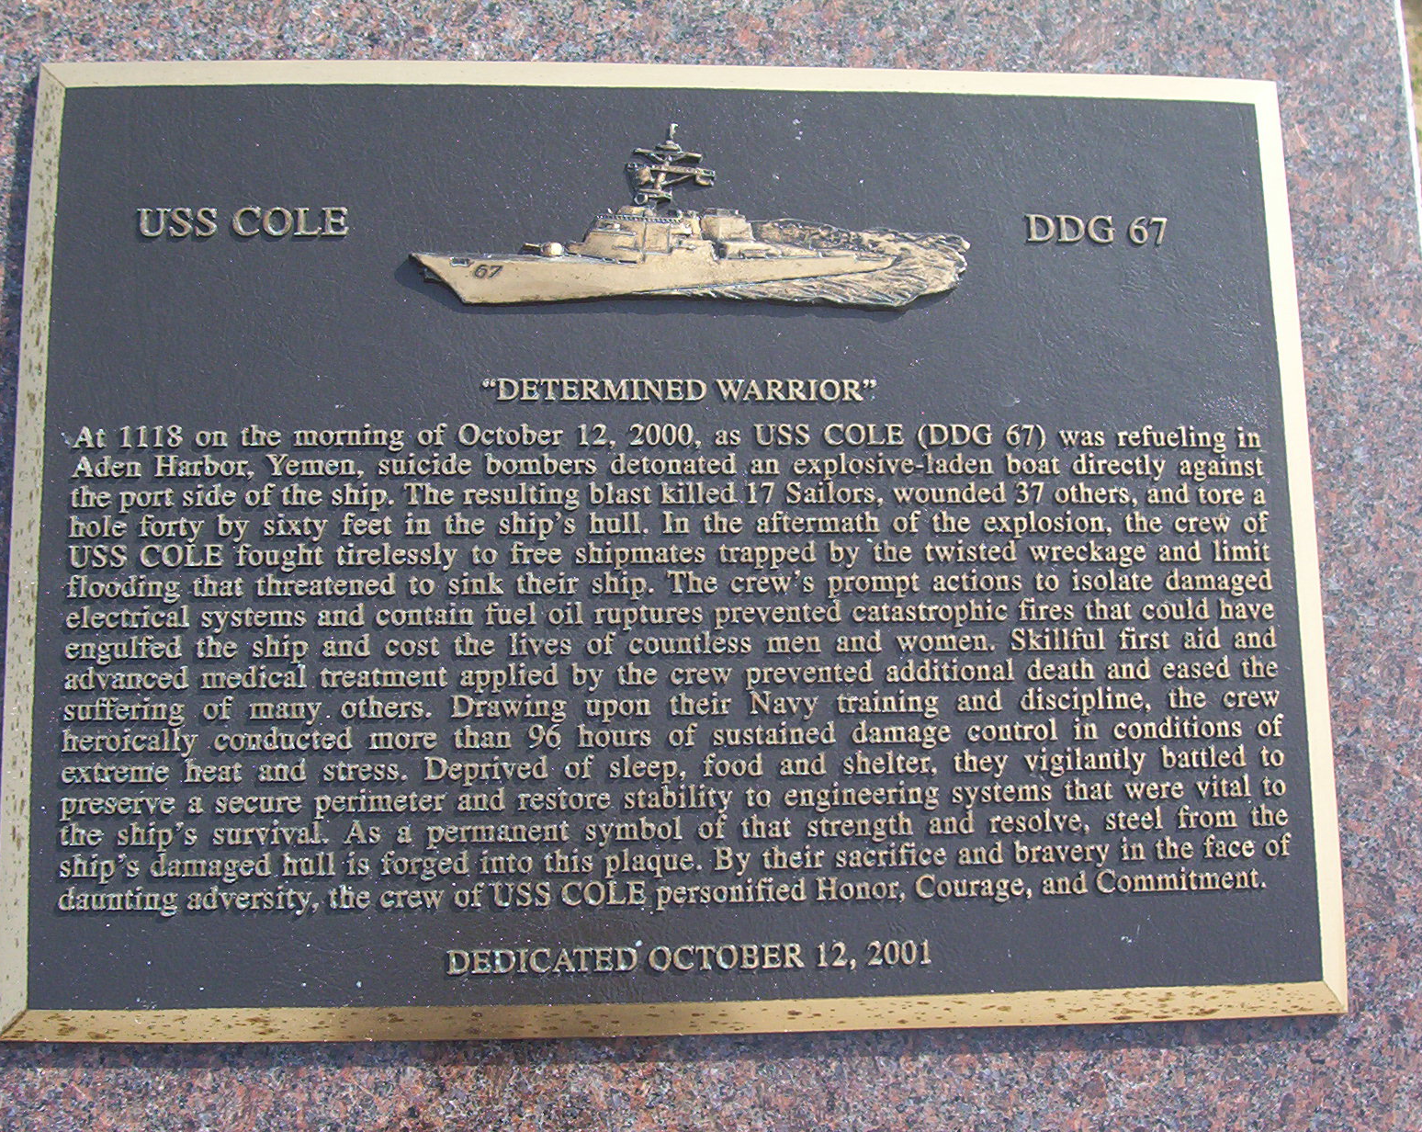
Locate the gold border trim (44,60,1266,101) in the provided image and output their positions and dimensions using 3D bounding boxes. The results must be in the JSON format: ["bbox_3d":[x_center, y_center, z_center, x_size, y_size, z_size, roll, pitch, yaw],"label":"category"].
[{"bbox_3d":[-0.019,-0.236,1.153,0.610,0.012,0.014,0,77,-5],"label":"gold border trim"}]

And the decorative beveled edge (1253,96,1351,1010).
[{"bbox_3d":[0.282,-0.019,1.129,0.014,0.012,0.461,0,77,-5],"label":"decorative beveled edge"}]

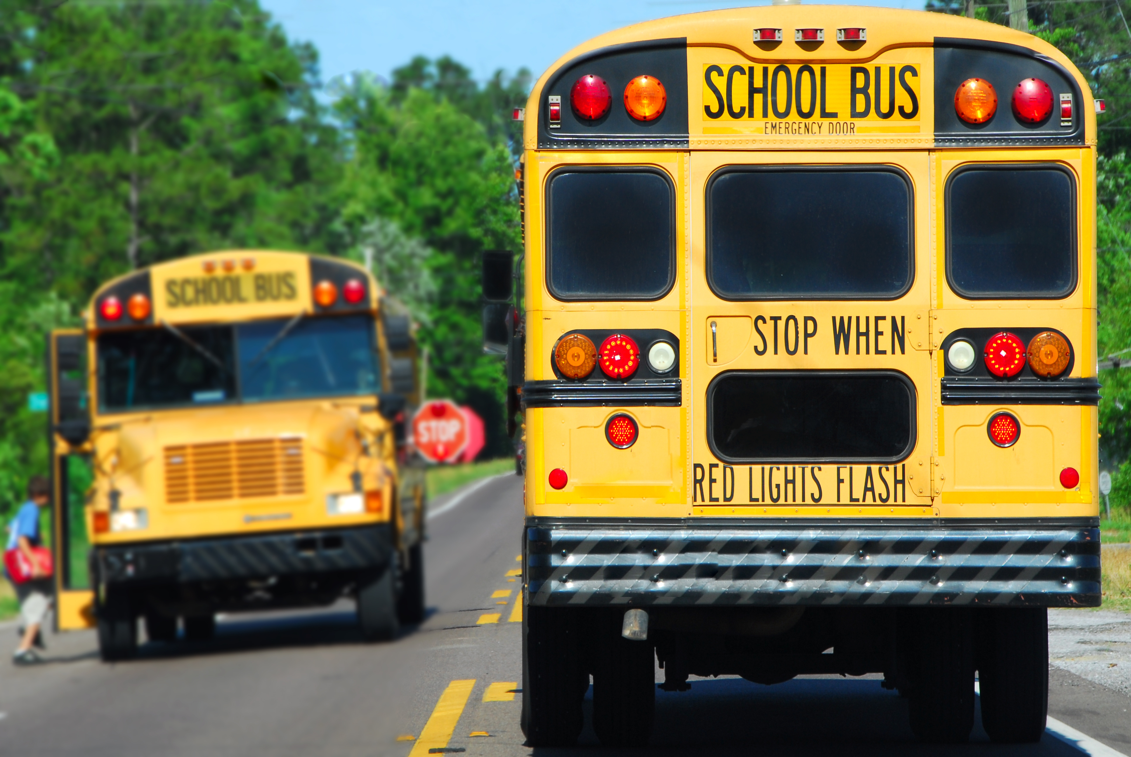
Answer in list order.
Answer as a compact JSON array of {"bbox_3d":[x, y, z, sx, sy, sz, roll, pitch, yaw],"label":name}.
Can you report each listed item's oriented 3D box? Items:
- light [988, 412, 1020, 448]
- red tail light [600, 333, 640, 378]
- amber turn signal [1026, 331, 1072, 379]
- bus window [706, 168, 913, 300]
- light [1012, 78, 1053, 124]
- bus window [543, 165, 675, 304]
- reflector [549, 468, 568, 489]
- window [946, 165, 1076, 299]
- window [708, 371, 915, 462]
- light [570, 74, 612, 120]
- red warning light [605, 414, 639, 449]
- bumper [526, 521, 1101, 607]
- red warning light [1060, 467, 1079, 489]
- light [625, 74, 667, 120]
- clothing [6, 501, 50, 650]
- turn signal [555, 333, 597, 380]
[{"bbox_3d":[1.830,0.214,25.590,0.141,0.155,0.040,-1,-1,0],"label":"light"},{"bbox_3d":[0.224,-0.094,25.680,0.170,0.189,0.060,0,-1,0],"label":"red tail light"},{"bbox_3d":[2.022,-0.100,25.680,0.178,0.192,0.060,0,-1,0],"label":"amber turn signal"},{"bbox_3d":[1.023,-0.606,25.600,0.872,0.566,0.040,-1,-1,0],"label":"bus window"},{"bbox_3d":[1.948,-1.157,25.565,0.176,0.190,0.070,-1,-1,0],"label":"light"},{"bbox_3d":[0.189,-0.604,25.600,0.544,0.566,0.040,-1,-1,0],"label":"bus window"},{"bbox_3d":[-0.030,0.420,25.700,0.080,0.092,0.020,0,-1,0],"label":"reflector"},{"bbox_3d":[1.869,-0.615,25.720,0.548,0.567,0.040,0,-1,0],"label":"window"},{"bbox_3d":[1.030,0.163,25.600,0.876,0.385,0.040,-1,-1,0],"label":"window"},{"bbox_3d":[0.108,-1.171,25.565,0.175,0.191,0.070,-1,-1,0],"label":"light"},{"bbox_3d":[0.237,0.219,25.700,0.137,0.146,0.050,0,-1,0],"label":"red warning light"},{"bbox_3d":[1.040,0.777,25.680,2.409,0.362,0.220,0,-1,0],"label":"bumper"},{"bbox_3d":[2.104,0.416,25.593,0.082,0.090,0.015,-1,-1,0],"label":"red warning light"},{"bbox_3d":[0.332,-1.168,25.565,0.179,0.193,0.070,-1,-1,0],"label":"light"},{"bbox_3d":[-4.402,1.615,50.300,0.380,1.230,0.420,0,-1,-21],"label":"clothing"},{"bbox_3d":[0.044,-0.094,25.680,0.181,0.196,0.060,0,-1,0],"label":"turn signal"}]

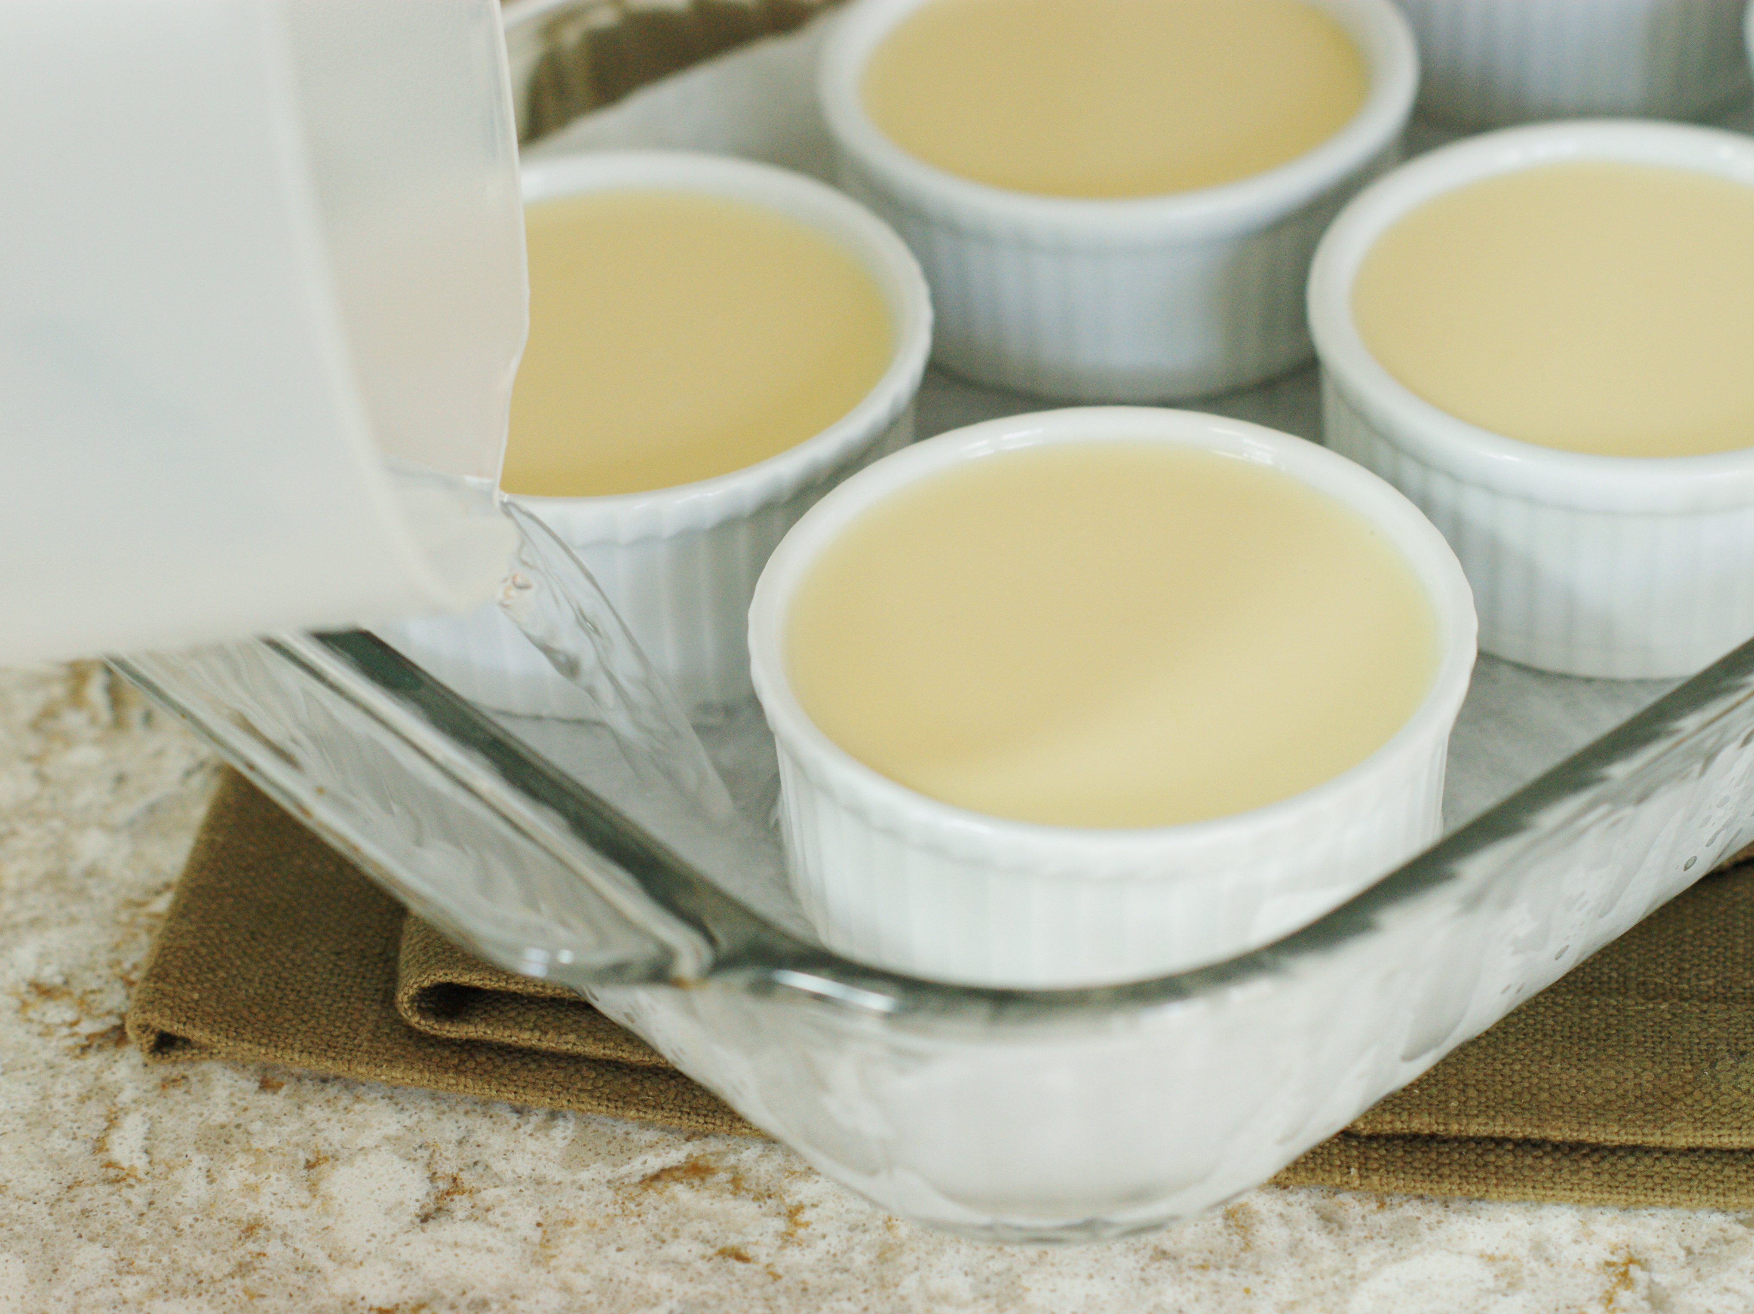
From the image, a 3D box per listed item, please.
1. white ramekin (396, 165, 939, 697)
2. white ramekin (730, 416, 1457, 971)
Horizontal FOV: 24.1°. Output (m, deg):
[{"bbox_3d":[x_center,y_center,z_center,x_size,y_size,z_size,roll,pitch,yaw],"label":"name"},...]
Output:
[{"bbox_3d":[-0.037,-0.033,0.576,0.090,0.036,0.090,-2,38,0],"label":"white ramekin"},{"bbox_3d":[0.030,0.007,0.521,0.090,0.036,0.090,-2,38,0],"label":"white ramekin"}]

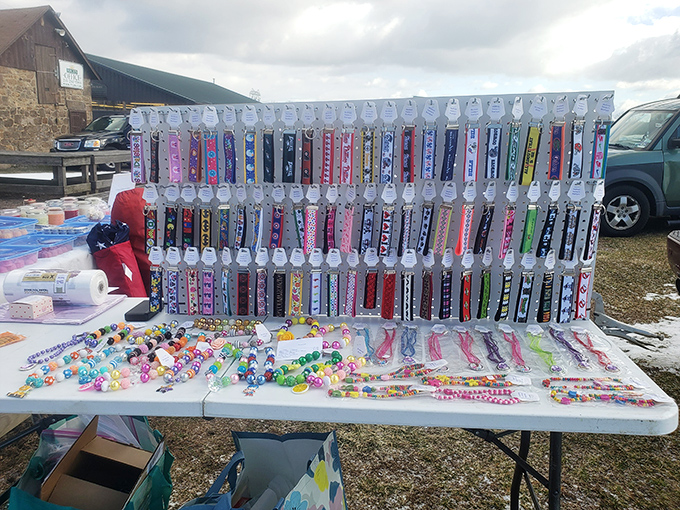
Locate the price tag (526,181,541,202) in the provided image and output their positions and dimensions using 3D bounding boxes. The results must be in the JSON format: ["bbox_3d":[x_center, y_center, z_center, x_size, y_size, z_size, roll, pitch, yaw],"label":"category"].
[{"bbox_3d":[0.496,-0.160,1.300,0.043,0.053,0.005,0,14,1],"label":"price tag"}]

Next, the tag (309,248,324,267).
[{"bbox_3d":[-0.066,0.008,1.421,0.043,0.053,0.003,1,13,7],"label":"tag"}]

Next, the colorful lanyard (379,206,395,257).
[{"bbox_3d":[0.125,-0.061,1.370,0.034,0.143,0.012,4,14,2],"label":"colorful lanyard"}]

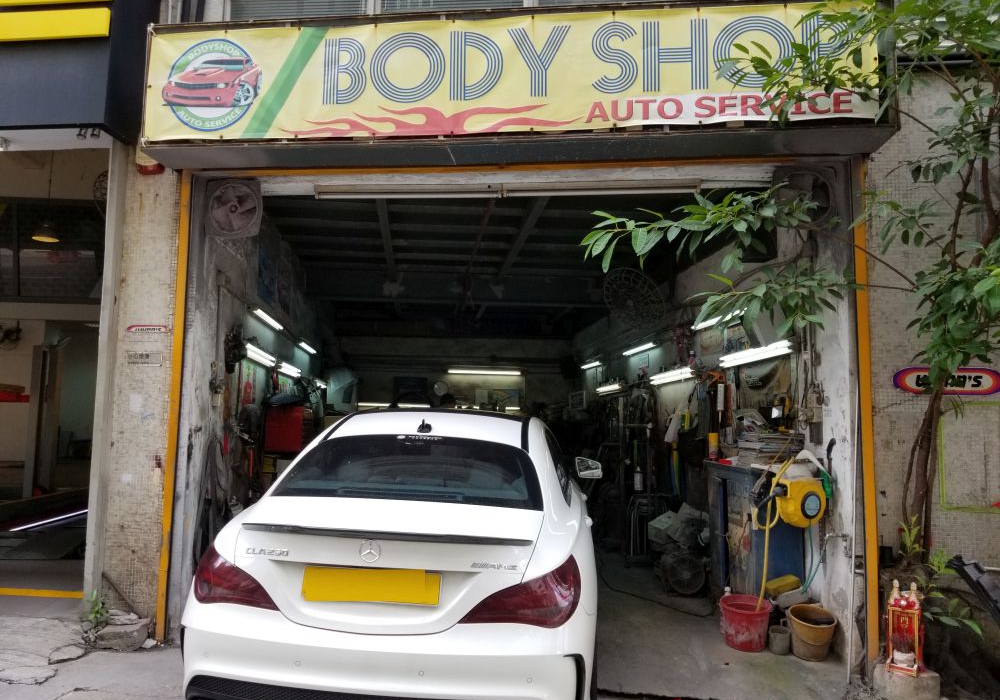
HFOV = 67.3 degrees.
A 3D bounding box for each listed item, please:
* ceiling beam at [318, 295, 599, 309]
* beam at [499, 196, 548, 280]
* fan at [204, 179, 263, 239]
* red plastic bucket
[{"bbox_3d":[-0.487,-0.652,9.919,3.850,0.100,0.140,2,-6,-6],"label":"ceiling beam"},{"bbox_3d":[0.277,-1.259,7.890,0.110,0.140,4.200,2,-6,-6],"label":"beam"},{"bbox_3d":[-1.732,-0.916,4.881,0.355,0.365,0.130,0,-6,6],"label":"fan"},{"bbox_3d":[1.587,1.754,4.829,0.320,0.285,0.320,1,-6,0],"label":"red plastic bucket"}]

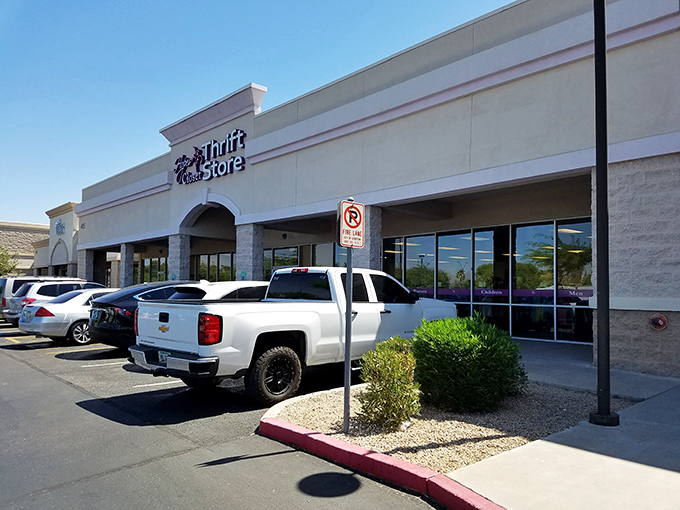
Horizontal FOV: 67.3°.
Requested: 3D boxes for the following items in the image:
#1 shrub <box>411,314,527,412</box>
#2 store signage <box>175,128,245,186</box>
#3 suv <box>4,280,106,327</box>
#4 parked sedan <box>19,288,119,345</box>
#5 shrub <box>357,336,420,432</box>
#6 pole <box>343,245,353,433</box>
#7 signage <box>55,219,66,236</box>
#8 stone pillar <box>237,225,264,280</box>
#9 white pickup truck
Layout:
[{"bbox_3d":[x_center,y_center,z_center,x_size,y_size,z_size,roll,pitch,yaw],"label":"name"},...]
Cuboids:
[{"bbox_3d":[1.570,1.291,6.380,1.320,1.040,1.220,0,-4,14],"label":"shrub"},{"bbox_3d":[-4.950,-3.431,18.750,0.200,1.420,5.250,4,-5,-43],"label":"store signage"},{"bbox_3d":[-10.100,1.849,20.100,4.750,1.720,1.880,4,-5,-44],"label":"suv"},{"bbox_3d":[-6.650,1.733,15.360,4.860,1.450,1.820,4,-5,-44],"label":"parked sedan"},{"bbox_3d":[0.500,1.304,5.280,0.630,0.900,0.620,0,-3,5],"label":"shrub"},{"bbox_3d":[0.065,0.795,5.130,0.065,1.950,0.065,4,-5,-44],"label":"pole"},{"bbox_3d":[-21.900,-2.150,40.000,0.150,1.150,2.900,4,-5,-43],"label":"signage"},{"bbox_3d":[-3.010,0.685,17.150,0.460,3.420,0.950,4,-5,-43],"label":"stone pillar"},{"bbox_3d":[-0.287,1.168,8.725,5.850,1.900,2.050,4,-5,-44],"label":"white pickup truck"}]

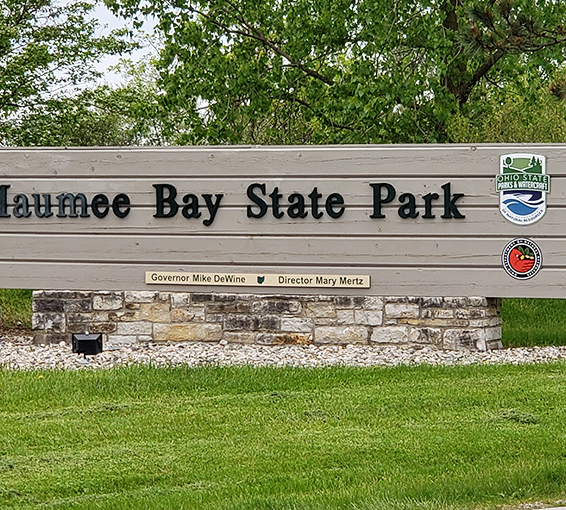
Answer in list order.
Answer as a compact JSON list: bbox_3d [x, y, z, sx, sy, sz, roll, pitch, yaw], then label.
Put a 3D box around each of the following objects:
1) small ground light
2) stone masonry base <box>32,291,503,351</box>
[{"bbox_3d":[-1.531,0.701,8.000,0.235,0.170,0.130,0,21,-6],"label":"small ground light"},{"bbox_3d":[-0.153,0.552,8.925,4.022,0.480,0.600,0,1,8],"label":"stone masonry base"}]

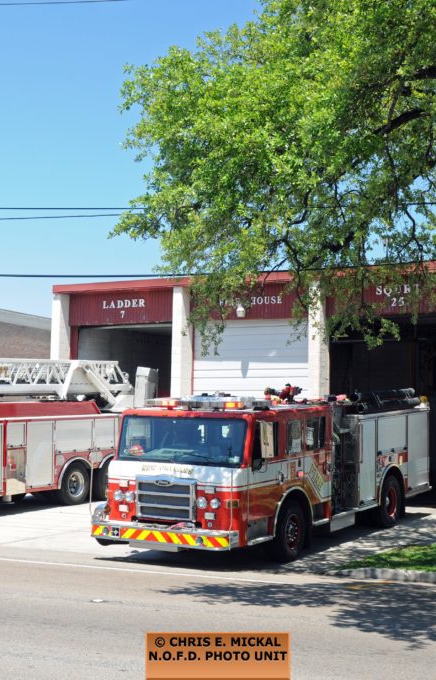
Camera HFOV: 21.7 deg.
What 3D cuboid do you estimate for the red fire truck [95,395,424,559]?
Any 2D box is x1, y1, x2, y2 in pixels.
[{"bbox_3d":[1.309,2.313,21.514,2.598,2.850,8.830,0,-1,30],"label":"red fire truck"}]

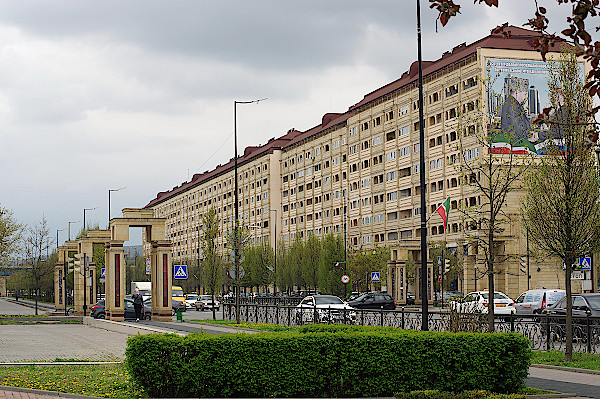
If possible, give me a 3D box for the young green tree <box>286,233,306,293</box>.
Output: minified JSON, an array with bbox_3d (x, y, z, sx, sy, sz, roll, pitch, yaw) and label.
[{"bbox_3d":[-0.420,8.335,150.000,2.700,8.263,2.700,-1,-4,0],"label":"young green tree"}]

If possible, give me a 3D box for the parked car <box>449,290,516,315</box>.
[{"bbox_3d":[9.182,5.347,62.709,1.720,1.470,4.350,0,-4,-15],"label":"parked car"}]

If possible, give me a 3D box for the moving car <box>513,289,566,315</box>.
[{"bbox_3d":[13.026,5.803,68.500,1.760,1.720,4.350,0,-4,-15],"label":"moving car"}]

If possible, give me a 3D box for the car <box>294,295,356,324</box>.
[{"bbox_3d":[1.205,5.168,59.000,1.760,1.460,4.400,0,-4,-15],"label":"car"}]

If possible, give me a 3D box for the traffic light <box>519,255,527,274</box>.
[{"bbox_3d":[14.106,4.112,79.000,0.420,1.100,0.380,0,-4,-15],"label":"traffic light"}]

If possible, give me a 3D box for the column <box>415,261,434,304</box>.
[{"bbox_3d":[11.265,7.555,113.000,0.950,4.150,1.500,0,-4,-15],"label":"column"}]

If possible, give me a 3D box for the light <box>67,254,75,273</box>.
[{"bbox_3d":[-14.517,4.048,79.000,0.420,0.950,0.380,0,-4,-15],"label":"light"}]

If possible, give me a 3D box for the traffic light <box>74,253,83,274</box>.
[{"bbox_3d":[-11.513,3.331,65.000,0.420,1.000,0.380,0,-4,-15],"label":"traffic light"}]

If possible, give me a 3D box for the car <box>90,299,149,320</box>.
[{"bbox_3d":[-9.900,6.340,71.500,4.050,1.470,1.740,0,-4,-15],"label":"car"}]

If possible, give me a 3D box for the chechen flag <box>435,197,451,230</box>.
[{"bbox_3d":[4.450,0.437,39.000,0.500,1.050,0.300,0,-4,-15],"label":"chechen flag"}]

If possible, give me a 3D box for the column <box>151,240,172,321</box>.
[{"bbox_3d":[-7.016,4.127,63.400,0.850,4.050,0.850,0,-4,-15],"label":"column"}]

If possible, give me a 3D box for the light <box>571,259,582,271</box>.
[{"bbox_3d":[17.047,4.008,77.000,0.700,0.850,0.400,0,-4,-15],"label":"light"}]

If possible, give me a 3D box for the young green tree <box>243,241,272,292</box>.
[{"bbox_3d":[-5.717,9.685,168.000,3.800,8.340,3.800,0,-4,-15],"label":"young green tree"}]

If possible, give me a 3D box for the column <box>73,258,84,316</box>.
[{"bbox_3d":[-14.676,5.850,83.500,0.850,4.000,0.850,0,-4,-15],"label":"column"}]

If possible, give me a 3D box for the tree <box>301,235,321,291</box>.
[{"bbox_3d":[1.261,8.047,150.000,2.500,8.200,2.500,-1,-4,0],"label":"tree"}]

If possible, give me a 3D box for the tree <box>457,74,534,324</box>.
[{"bbox_3d":[5.015,0.258,32.200,1.900,7.000,1.900,0,-4,-15],"label":"tree"}]

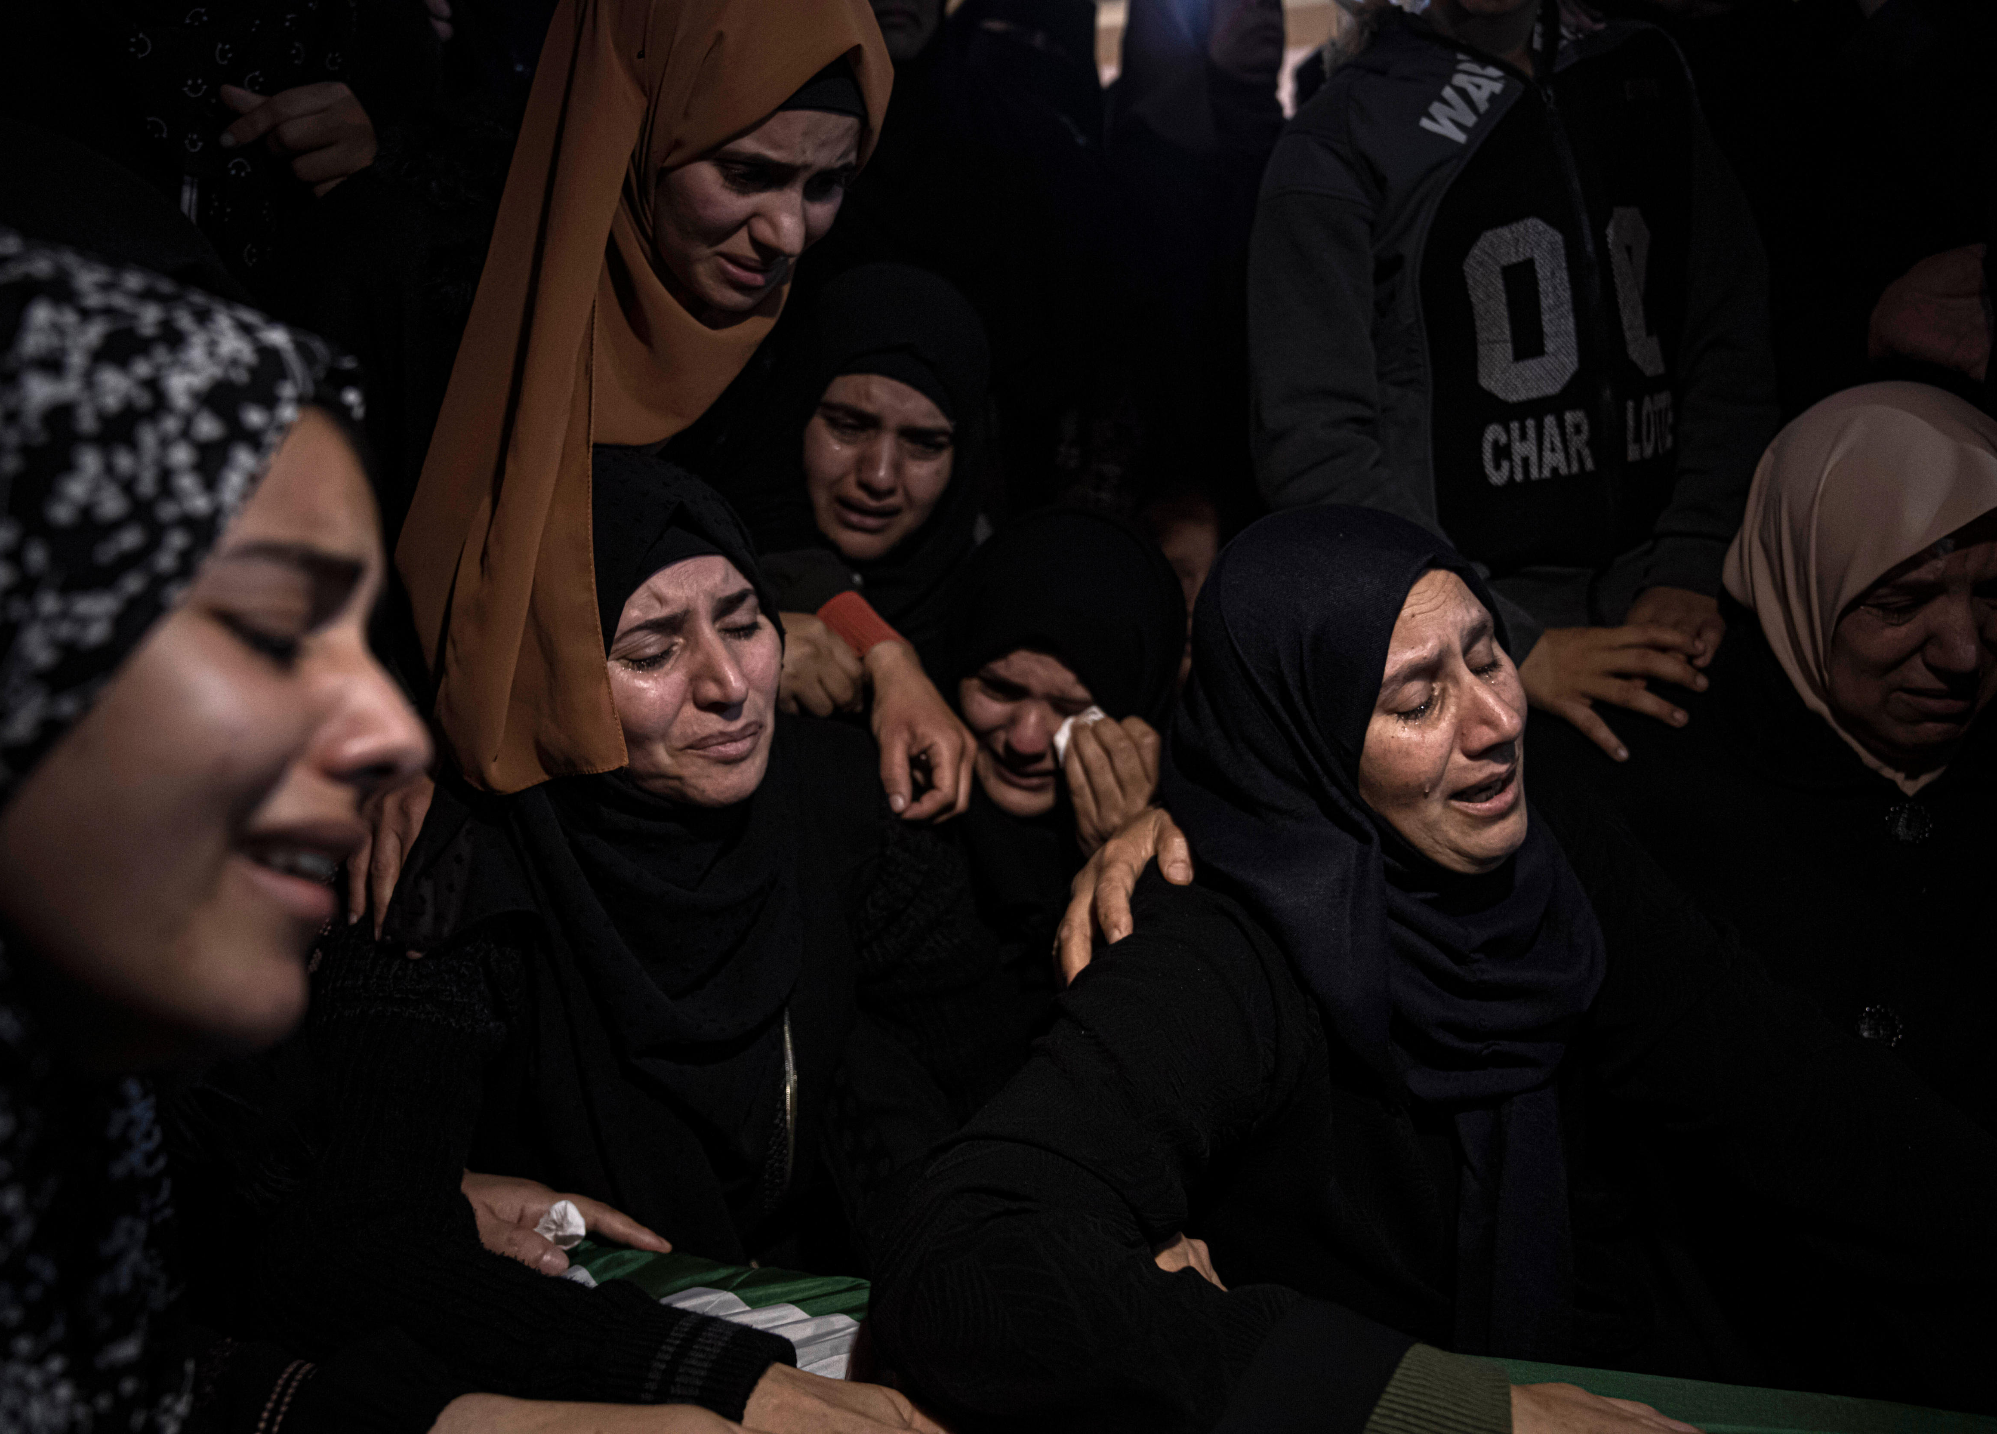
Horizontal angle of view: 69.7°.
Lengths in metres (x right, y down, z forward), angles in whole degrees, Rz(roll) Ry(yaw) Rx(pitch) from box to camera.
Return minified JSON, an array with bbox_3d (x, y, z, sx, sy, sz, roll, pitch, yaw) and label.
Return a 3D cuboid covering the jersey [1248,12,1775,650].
[{"bbox_3d":[0.447,-0.315,1.270,0.400,0.530,0.260,-7,11,-7],"label":"jersey"}]

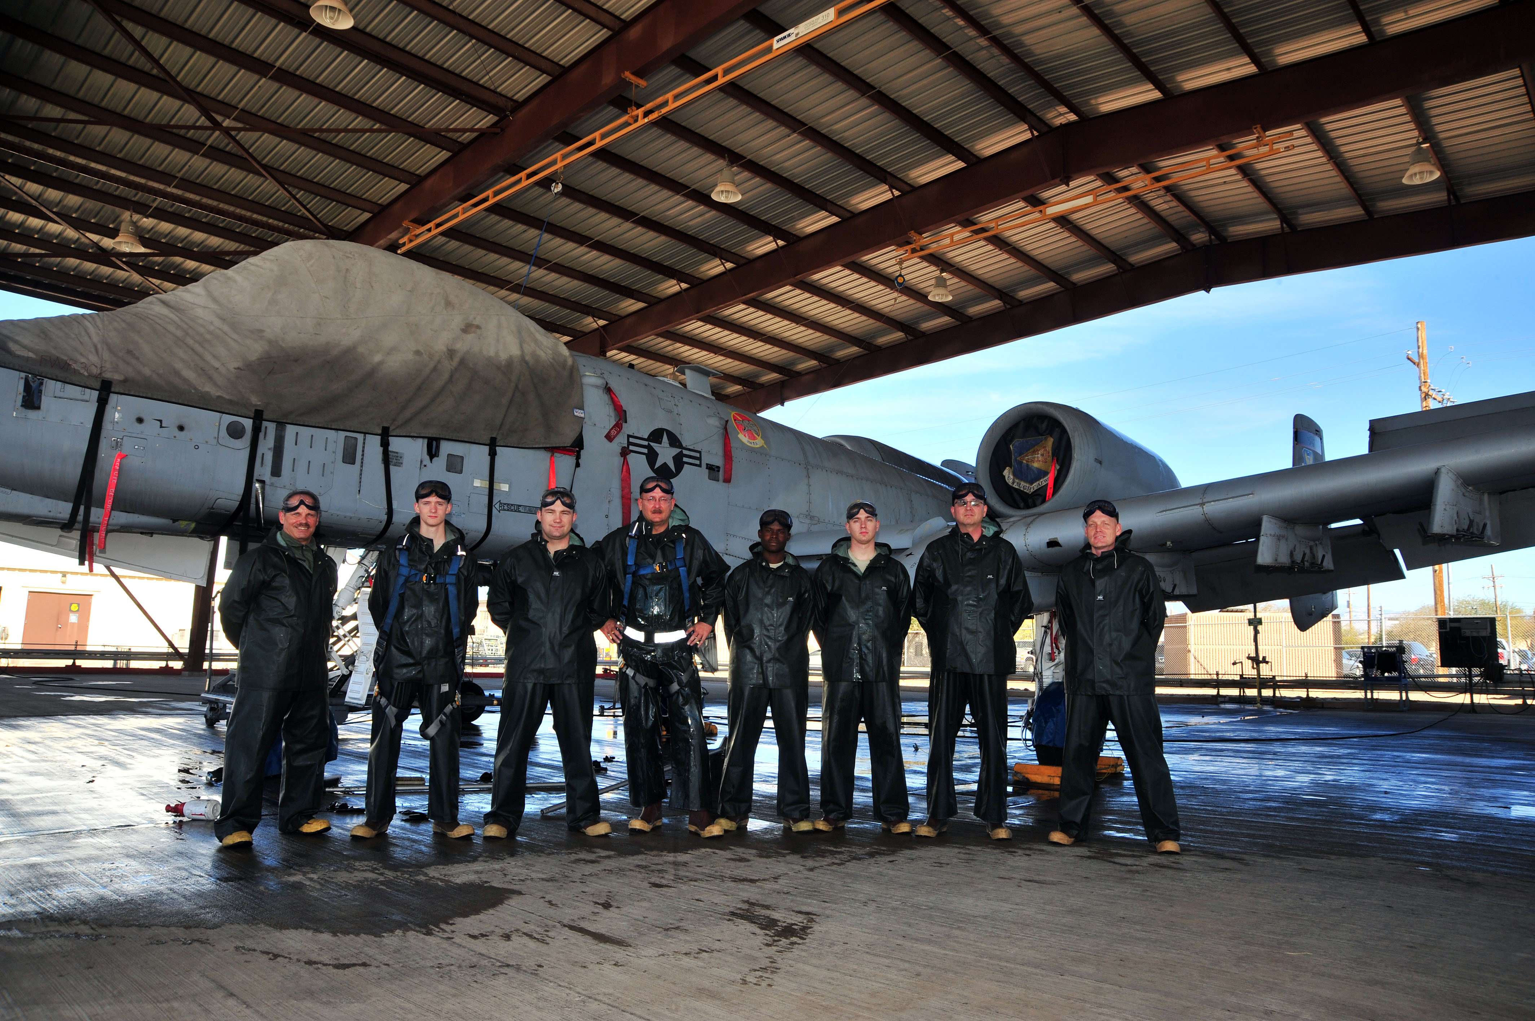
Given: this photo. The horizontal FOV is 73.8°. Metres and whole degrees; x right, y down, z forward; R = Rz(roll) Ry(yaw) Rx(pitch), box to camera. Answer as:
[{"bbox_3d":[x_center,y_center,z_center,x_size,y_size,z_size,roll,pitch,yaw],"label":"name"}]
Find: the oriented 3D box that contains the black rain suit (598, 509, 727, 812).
[{"bbox_3d":[-0.564,0.786,5.501,0.676,1.615,0.420,2,-8,-6],"label":"black rain suit"}]

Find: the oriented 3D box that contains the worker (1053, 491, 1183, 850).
[{"bbox_3d":[1.803,0.830,5.320,0.644,1.788,0.430,-1,-7,19],"label":"worker"}]

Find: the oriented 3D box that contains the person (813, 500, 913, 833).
[{"bbox_3d":[0.526,0.832,5.651,0.554,1.787,0.430,0,-7,5],"label":"person"}]

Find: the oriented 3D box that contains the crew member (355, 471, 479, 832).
[{"bbox_3d":[-1.841,0.725,5.340,0.623,1.798,0.460,4,-9,-20],"label":"crew member"}]

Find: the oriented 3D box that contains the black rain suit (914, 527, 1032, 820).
[{"bbox_3d":[1.135,0.871,5.645,0.629,1.643,0.420,0,-8,9],"label":"black rain suit"}]

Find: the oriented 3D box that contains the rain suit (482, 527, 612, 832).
[{"bbox_3d":[-1.162,0.856,5.413,0.633,1.529,0.420,4,-9,-17],"label":"rain suit"}]

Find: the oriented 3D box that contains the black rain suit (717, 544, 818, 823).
[{"bbox_3d":[0.000,0.951,5.838,0.551,1.522,0.400,1,-8,2],"label":"black rain suit"}]

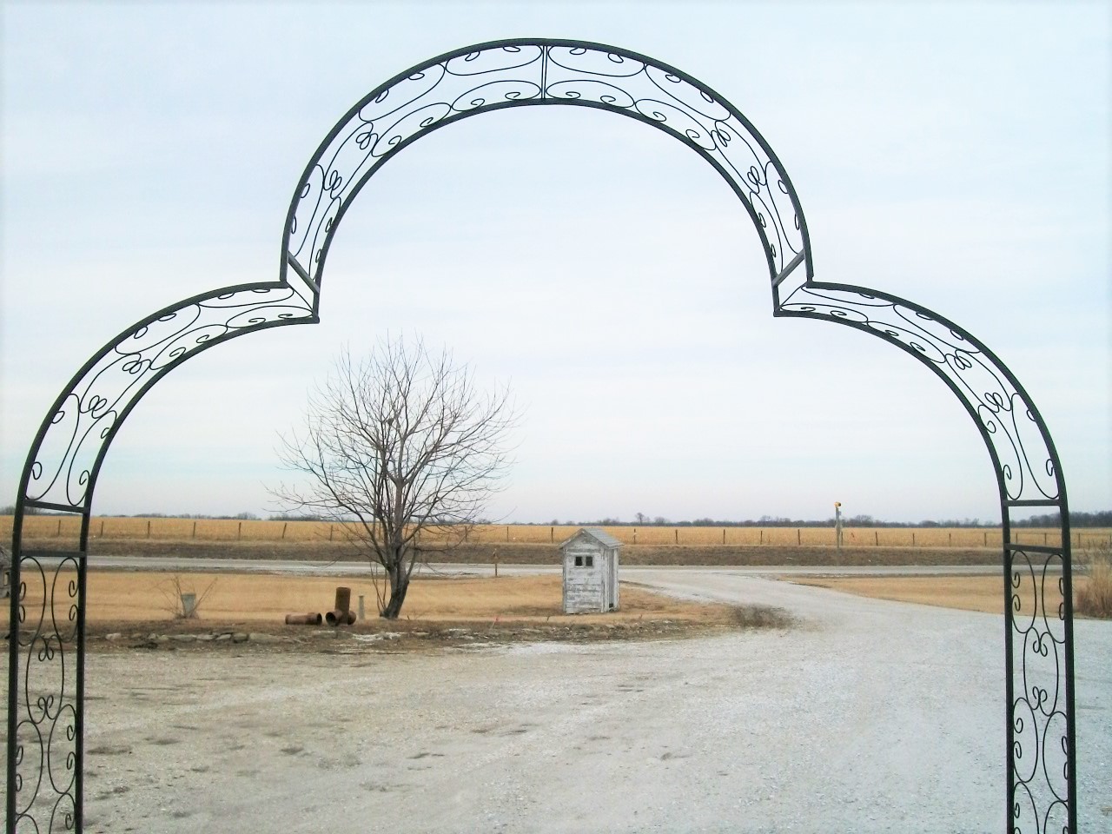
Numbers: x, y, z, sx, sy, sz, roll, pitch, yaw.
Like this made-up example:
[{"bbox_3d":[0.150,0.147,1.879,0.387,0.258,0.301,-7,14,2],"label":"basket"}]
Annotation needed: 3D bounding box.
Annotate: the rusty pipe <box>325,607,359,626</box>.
[{"bbox_3d":[-4.646,4.350,25.207,0.310,0.340,0.640,-3,-6,32],"label":"rusty pipe"}]

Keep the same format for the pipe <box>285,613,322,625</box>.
[{"bbox_3d":[-5.452,4.370,25.099,0.770,0.270,0.270,-1,-5,12],"label":"pipe"}]

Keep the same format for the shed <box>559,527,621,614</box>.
[{"bbox_3d":[0.930,3.853,29.213,1.280,2.130,1.280,-2,-6,20],"label":"shed"}]

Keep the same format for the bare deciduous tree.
[{"bbox_3d":[-3.745,1.400,27.249,5.700,6.600,5.500,0,-5,0],"label":"bare deciduous tree"}]

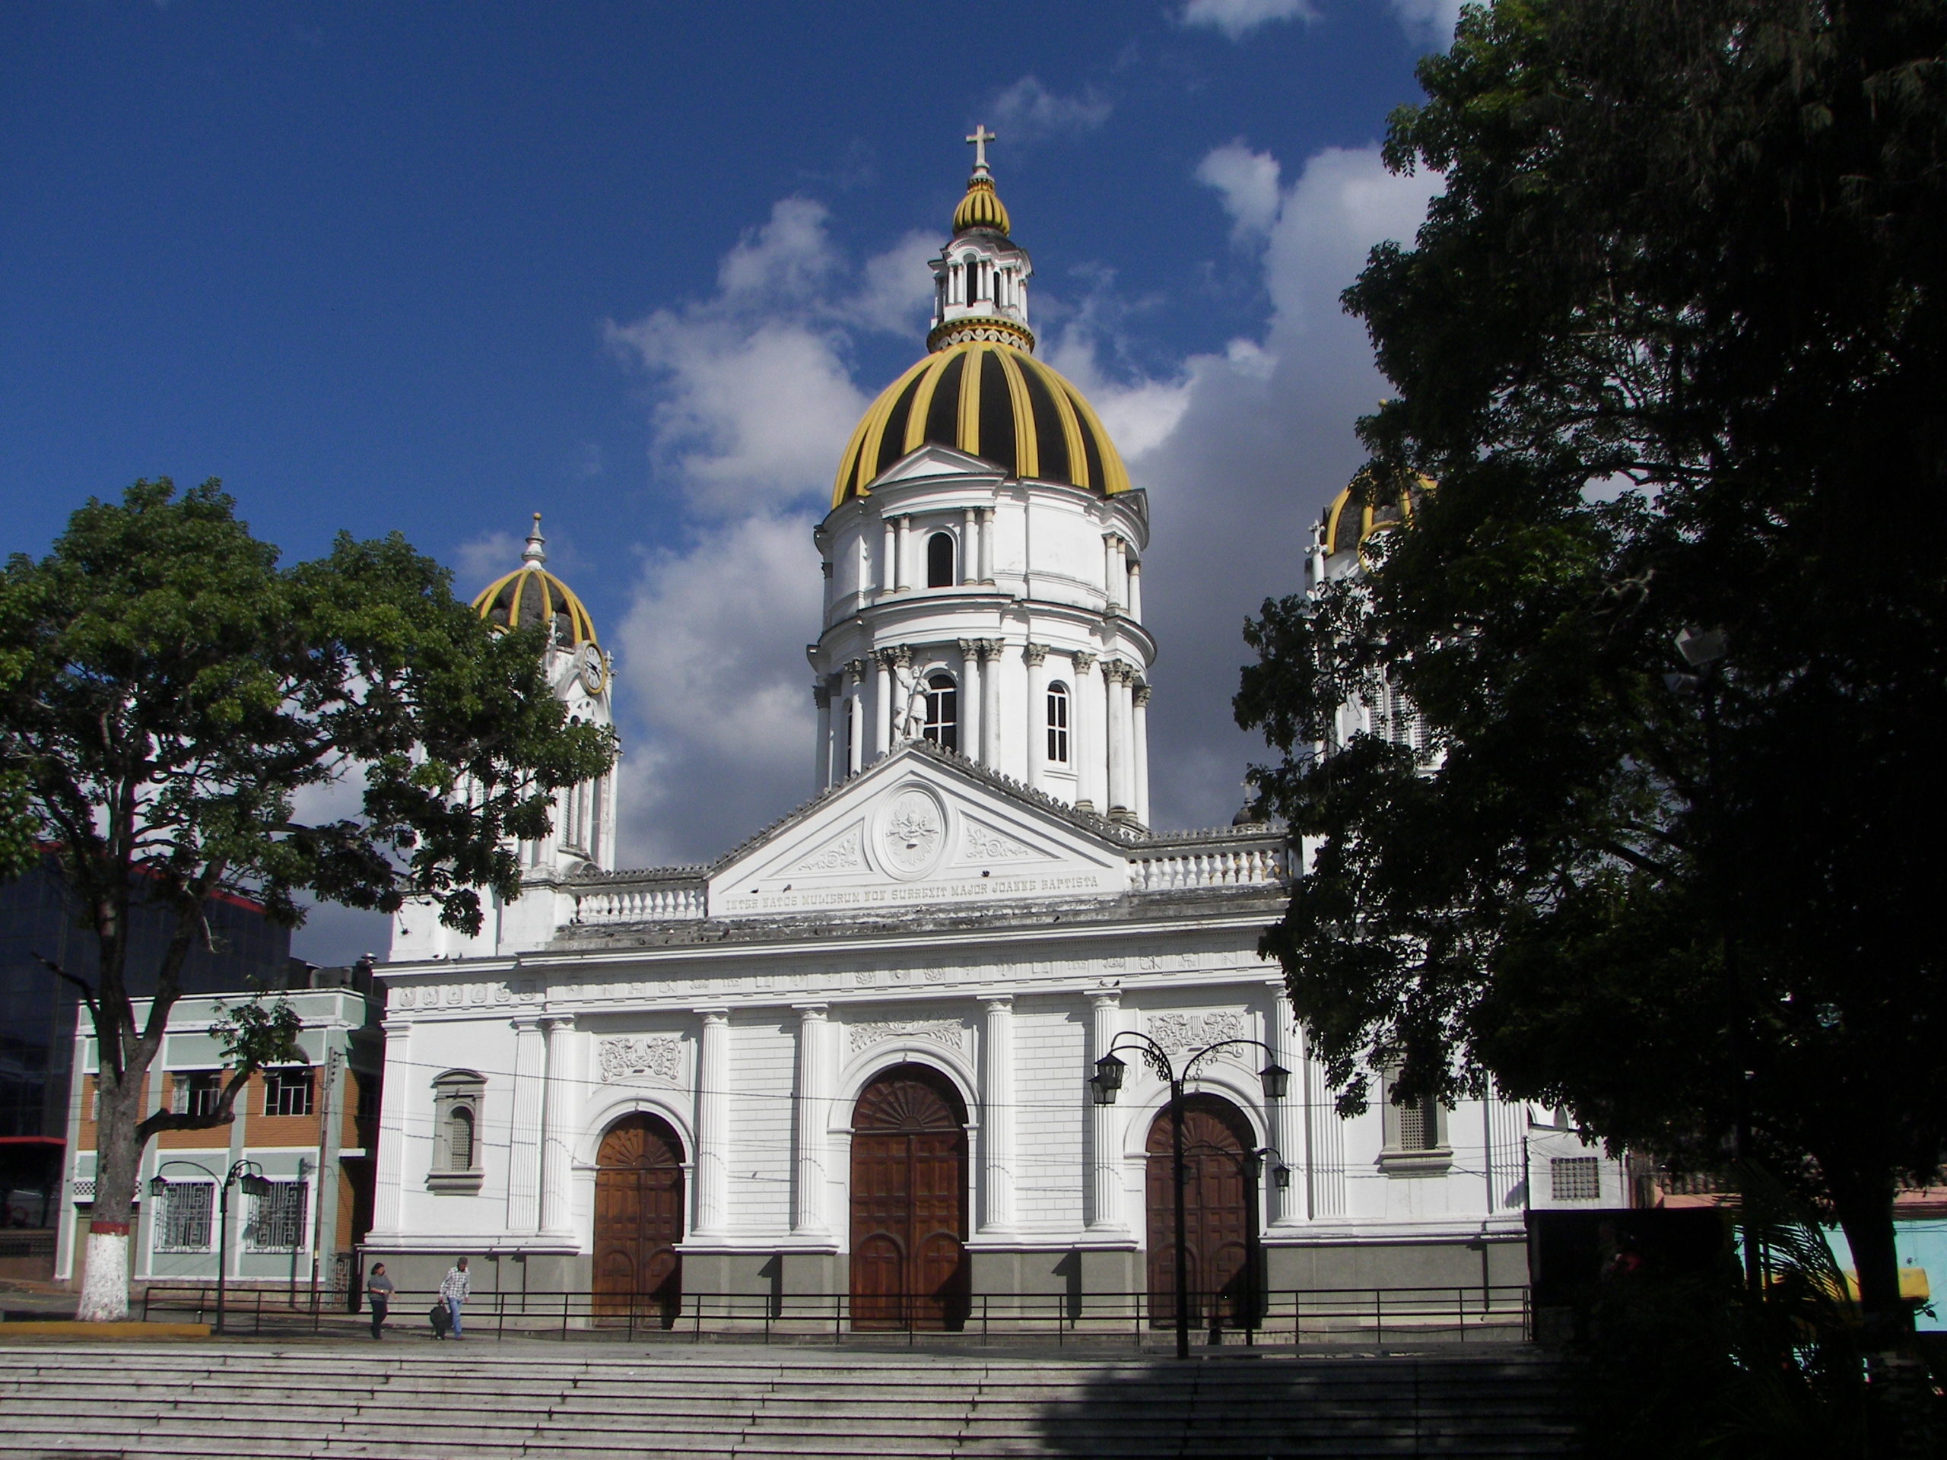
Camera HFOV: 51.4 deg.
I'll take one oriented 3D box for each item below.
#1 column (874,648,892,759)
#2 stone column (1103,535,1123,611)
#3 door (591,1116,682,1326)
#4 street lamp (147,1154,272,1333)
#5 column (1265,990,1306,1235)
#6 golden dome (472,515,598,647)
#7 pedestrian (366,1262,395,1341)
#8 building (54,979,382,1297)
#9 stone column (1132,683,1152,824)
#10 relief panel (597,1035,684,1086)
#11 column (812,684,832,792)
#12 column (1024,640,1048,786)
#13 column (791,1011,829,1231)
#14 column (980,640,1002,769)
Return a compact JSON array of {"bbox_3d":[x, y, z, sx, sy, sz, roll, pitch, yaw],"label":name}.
[{"bbox_3d":[-2.291,0.015,51.960,0.500,4.360,0.500,-5,-17,16],"label":"column"},{"bbox_3d":[3.515,-3.977,51.145,0.420,2.060,0.420,-5,-16,16],"label":"stone column"},{"bbox_3d":[-8.076,11.816,48.928,2.170,4.950,0.150,-5,-17,16],"label":"door"},{"bbox_3d":[-17.100,11.445,44.902,2.600,3.826,2.700,0,-16,0],"label":"street lamp"},{"bbox_3d":[6.798,8.246,44.299,0.750,5.190,0.750,-5,-17,16],"label":"column"},{"bbox_3d":[-11.515,-3.735,52.588,3.200,4.029,3.200,-5,-16,16],"label":"golden dome"},{"bbox_3d":[-12.461,12.009,42.600,0.500,1.570,0.500,-6,-16,19],"label":"pedestrian"},{"bbox_3d":[-20.078,12.509,59.425,9.000,8.250,8.500,-5,-17,17],"label":"building"},{"bbox_3d":[4.977,0.922,59.188,0.550,4.600,0.550,-5,-17,17],"label":"stone column"},{"bbox_3d":[-8.133,8.096,49.537,2.267,1.165,0.100,-5,-17,16],"label":"relief panel"},{"bbox_3d":[-4.109,0.823,54.743,0.500,4.360,0.500,-5,-17,16],"label":"column"},{"bbox_3d":[1.759,-0.207,55.330,0.550,4.600,0.550,-5,-17,17],"label":"column"},{"bbox_3d":[-3.807,9.124,47.462,0.750,5.273,0.750,0,-16,0],"label":"column"},{"bbox_3d":[0.547,-0.265,55.121,0.550,4.600,0.550,-5,-17,17],"label":"column"}]

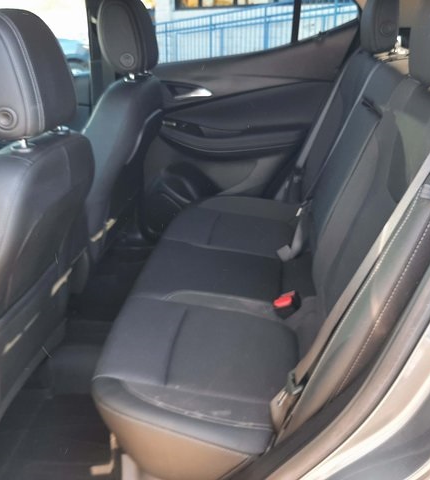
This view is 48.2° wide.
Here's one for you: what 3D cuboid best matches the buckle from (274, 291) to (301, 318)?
[{"bbox_3d":[0.196,0.177,1.302,0.052,0.062,0.050,-23,24,-16],"label":"buckle"}]

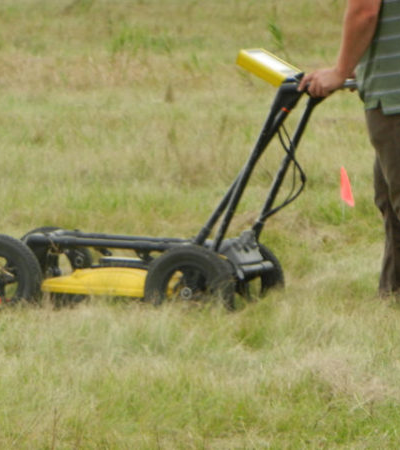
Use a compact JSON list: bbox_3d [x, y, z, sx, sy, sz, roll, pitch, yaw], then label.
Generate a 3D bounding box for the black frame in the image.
[{"bbox_3d":[-0.068,-0.181,17.000,1.160,0.800,0.440,3,5,24],"label":"black frame"}]

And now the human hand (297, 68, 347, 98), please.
[{"bbox_3d":[0.465,-0.541,16.700,0.165,0.085,0.090,-13,-1,24],"label":"human hand"}]

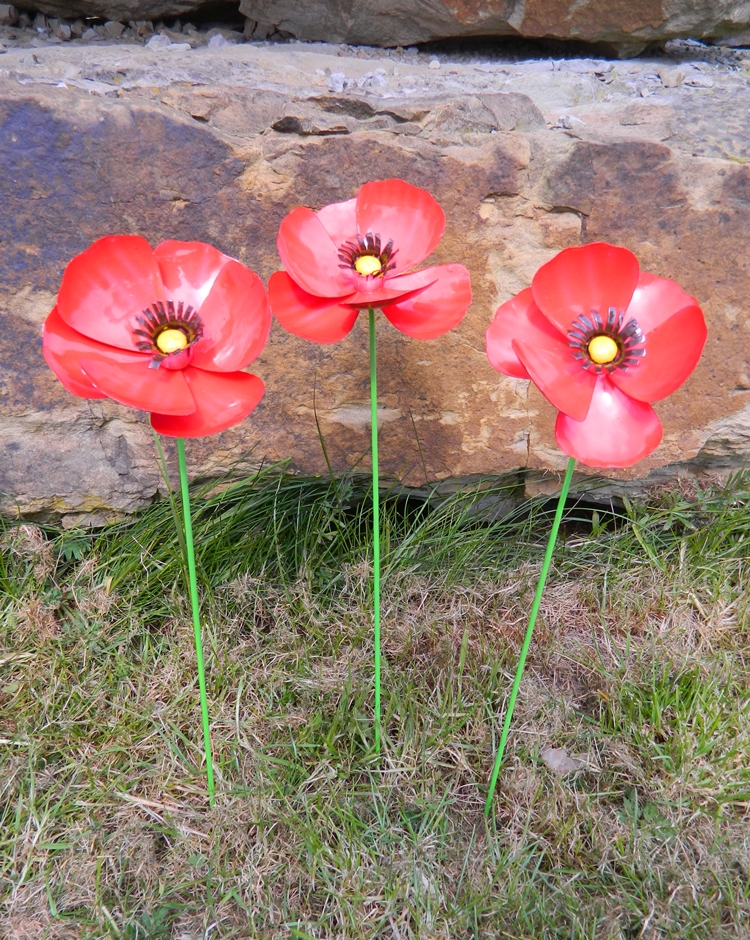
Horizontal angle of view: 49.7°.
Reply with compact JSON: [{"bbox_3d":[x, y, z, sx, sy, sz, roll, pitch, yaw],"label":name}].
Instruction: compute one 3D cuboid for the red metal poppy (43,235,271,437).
[{"bbox_3d":[-0.199,-0.123,0.745,0.205,0.085,0.190,-9,69,-14],"label":"red metal poppy"}]

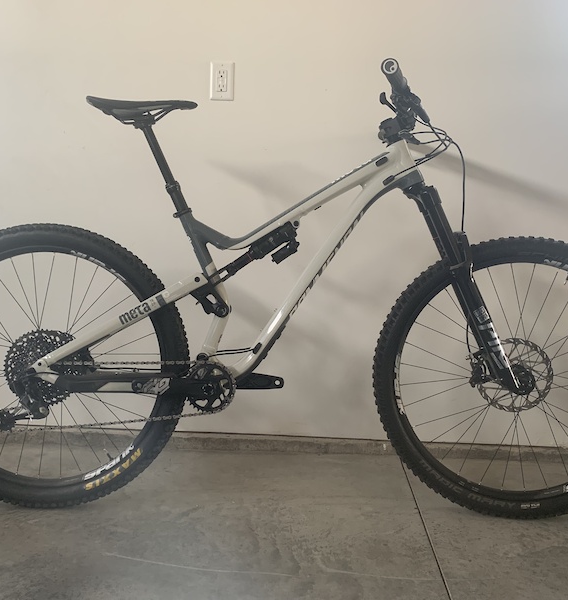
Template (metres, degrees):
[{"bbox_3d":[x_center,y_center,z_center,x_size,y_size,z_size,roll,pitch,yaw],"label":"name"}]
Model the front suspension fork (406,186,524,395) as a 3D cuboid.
[{"bbox_3d":[0.469,-0.031,1.560,0.112,0.585,0.185,-22,2,10],"label":"front suspension fork"}]

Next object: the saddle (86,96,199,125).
[{"bbox_3d":[-0.361,-0.481,1.545,0.272,0.062,0.142,2,2,0],"label":"saddle"}]

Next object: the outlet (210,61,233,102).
[{"bbox_3d":[-0.192,-0.691,1.895,0.077,0.121,0.008,2,6,2],"label":"outlet"}]

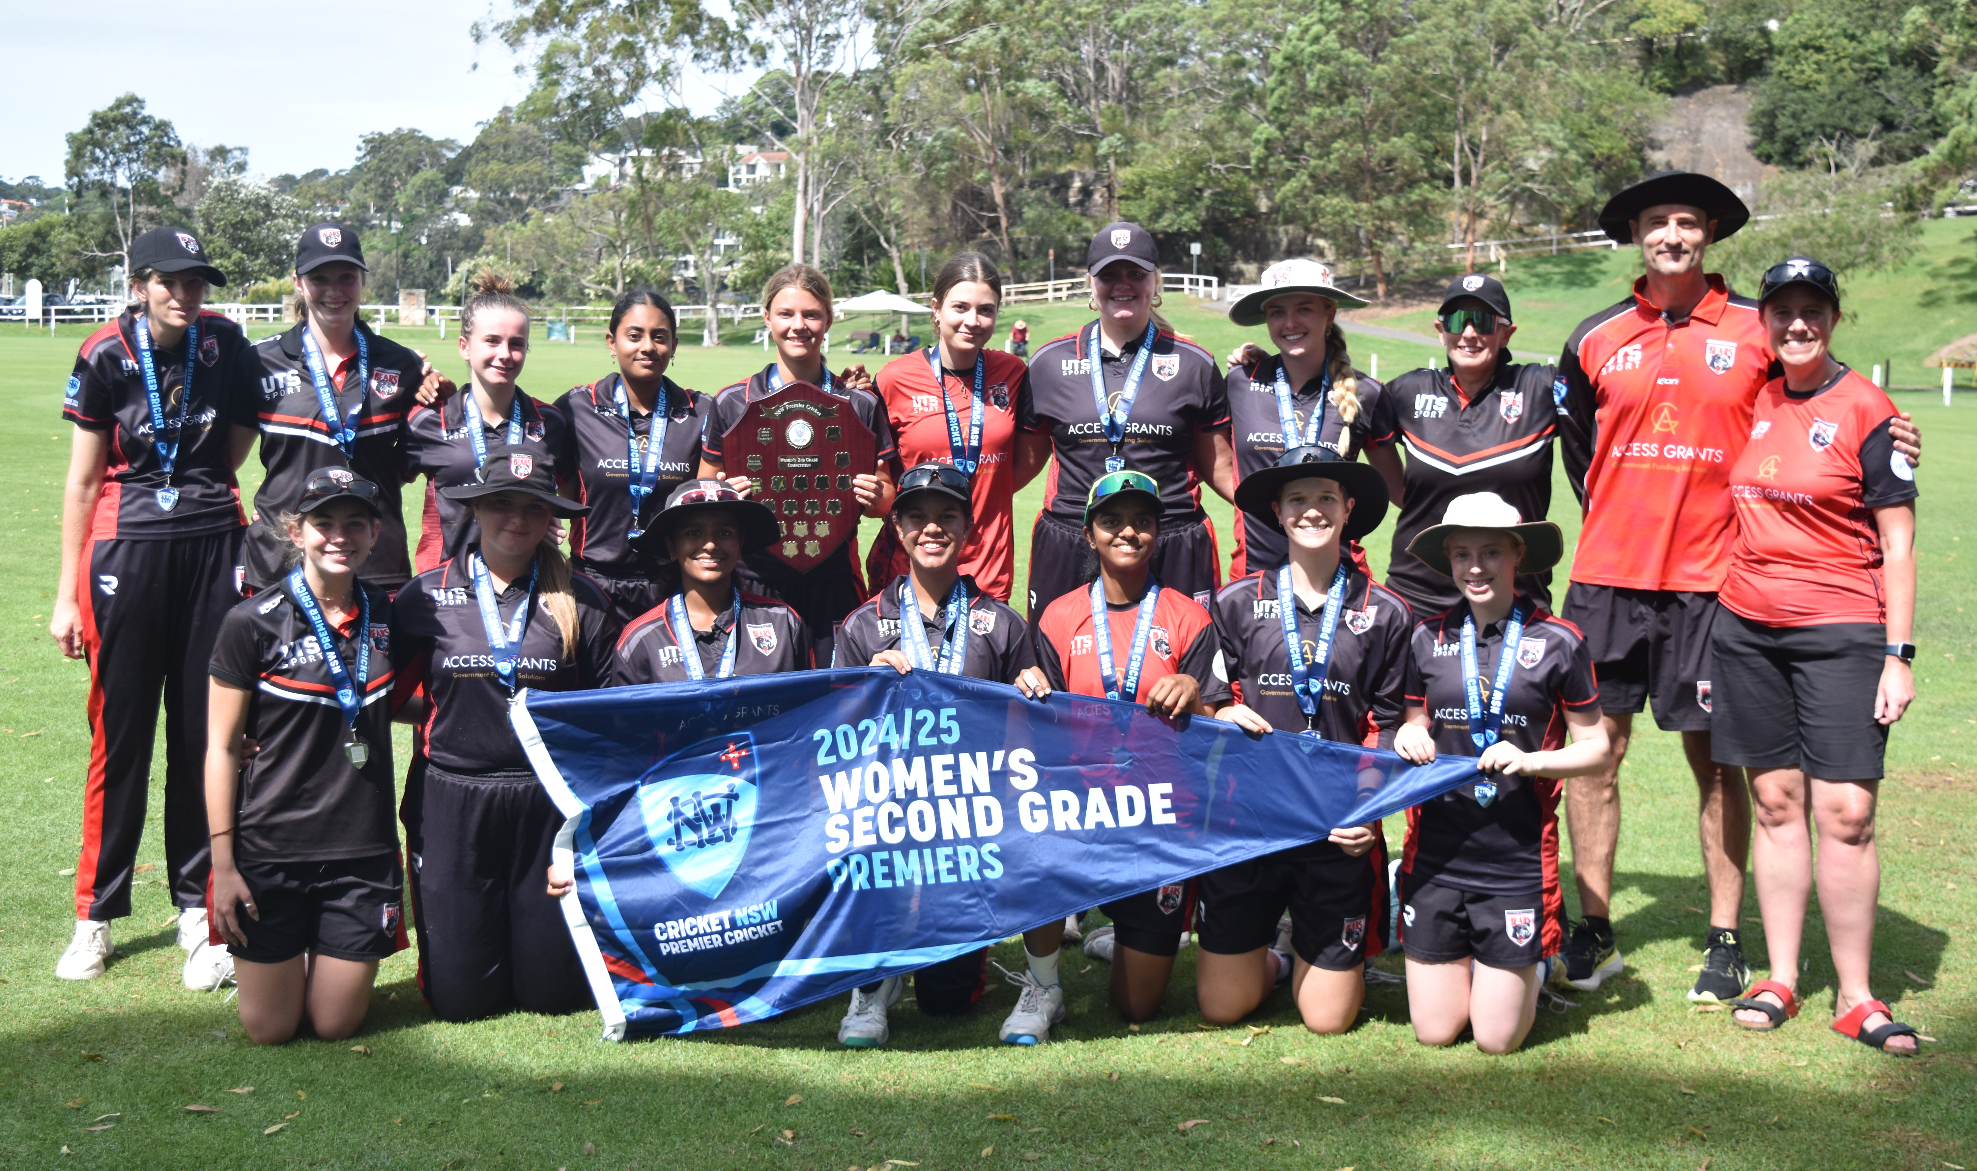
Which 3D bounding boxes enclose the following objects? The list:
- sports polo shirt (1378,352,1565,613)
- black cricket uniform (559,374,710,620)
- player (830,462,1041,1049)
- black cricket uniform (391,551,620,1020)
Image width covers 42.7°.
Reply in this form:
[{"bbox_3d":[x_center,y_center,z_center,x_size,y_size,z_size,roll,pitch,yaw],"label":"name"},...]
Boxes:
[{"bbox_3d":[1.160,-0.220,6.087,0.450,0.630,0.270,2,7,17],"label":"sports polo shirt"},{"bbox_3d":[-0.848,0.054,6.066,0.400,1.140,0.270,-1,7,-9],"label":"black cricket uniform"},{"bbox_3d":[-0.119,0.348,5.637,0.440,1.200,0.700,0,7,-2],"label":"player"},{"bbox_3d":[-1.103,0.430,5.789,0.500,1.046,0.500,-1,7,-9],"label":"black cricket uniform"}]

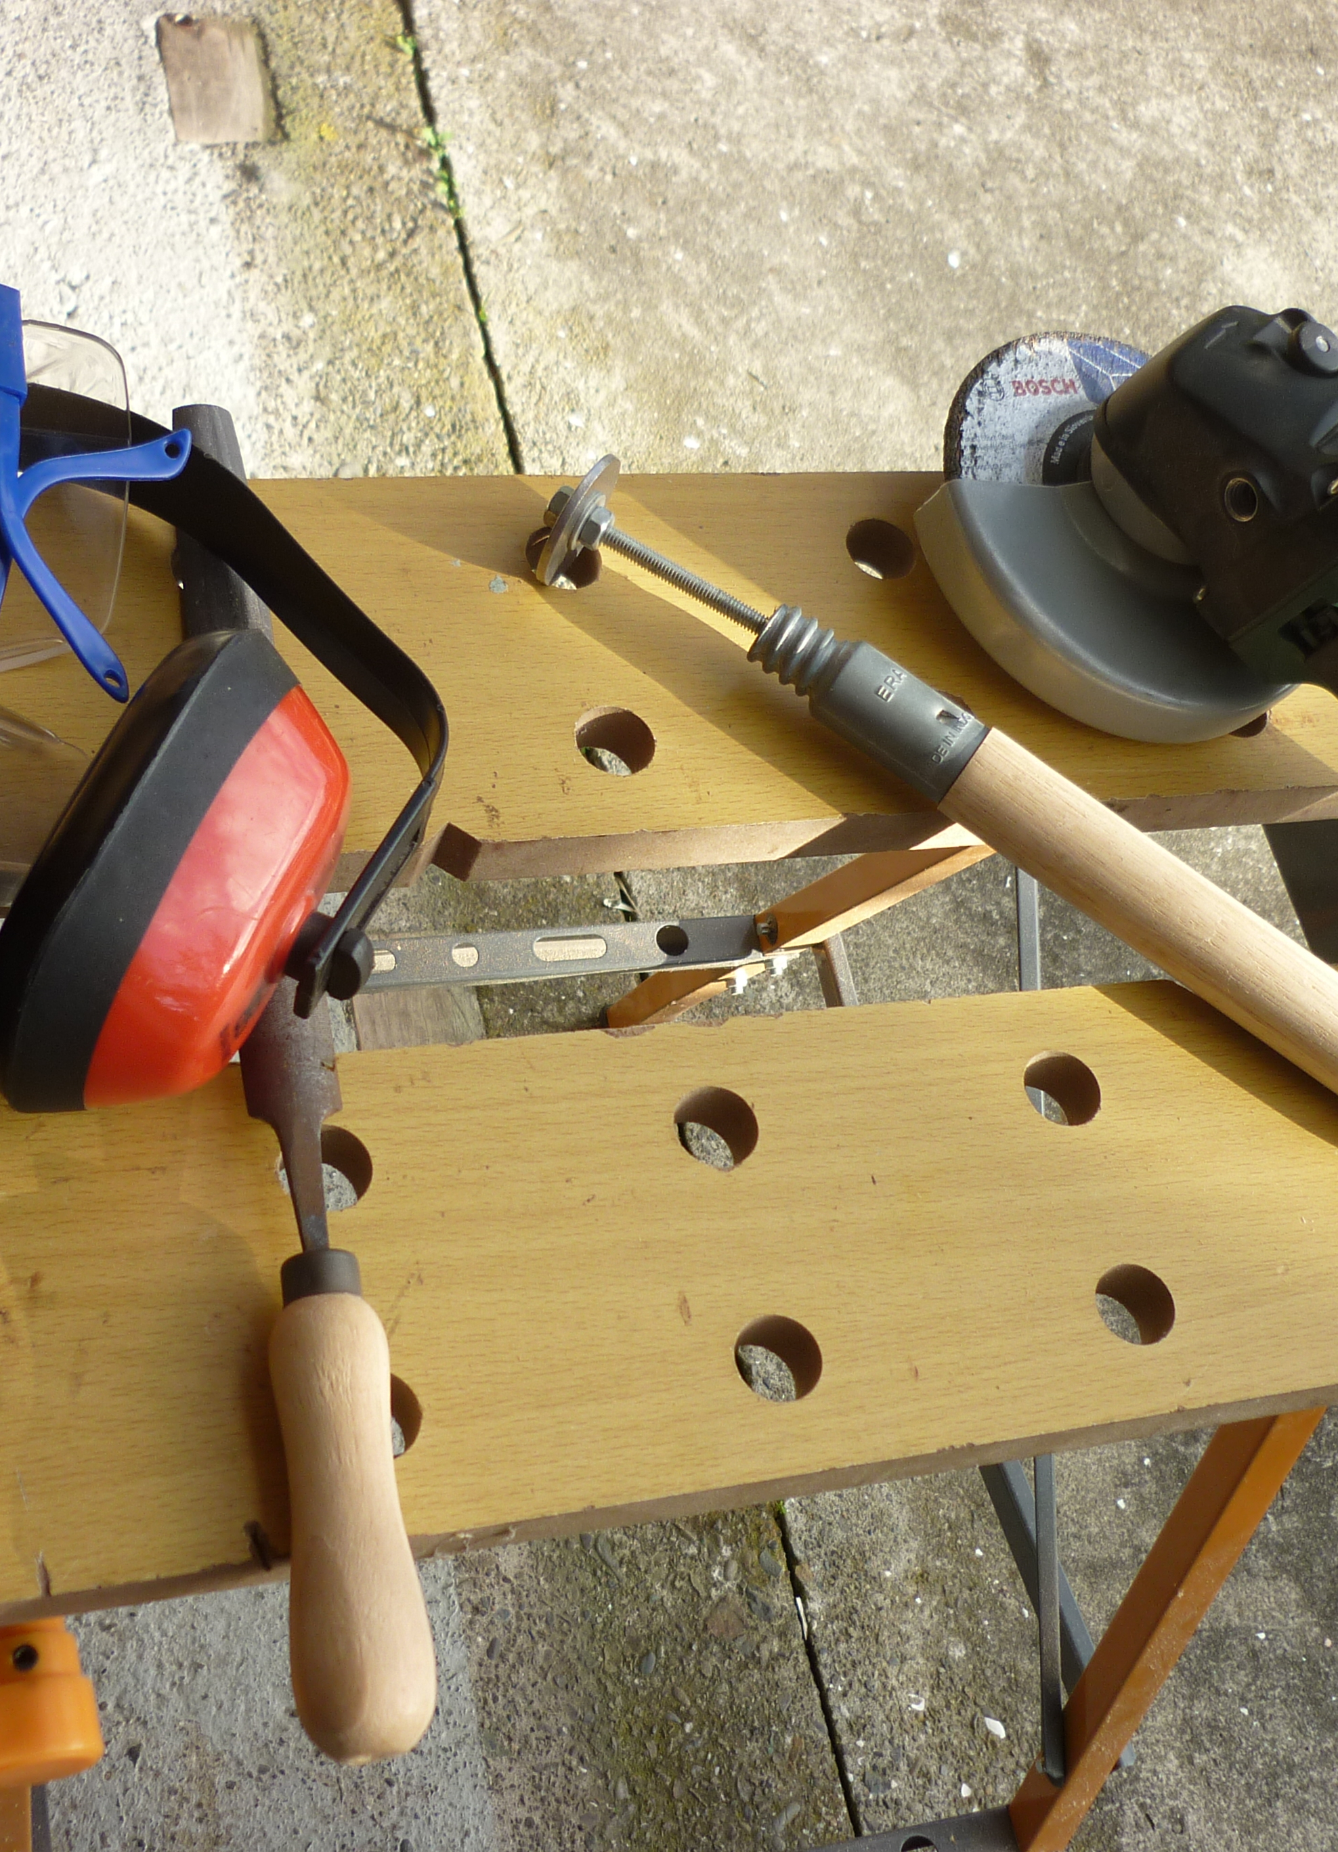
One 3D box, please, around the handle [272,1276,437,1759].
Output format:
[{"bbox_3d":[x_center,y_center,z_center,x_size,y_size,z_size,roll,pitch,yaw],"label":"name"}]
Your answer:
[{"bbox_3d":[-0.063,0.114,0.456,0.027,0.027,0.092,1,59,-17],"label":"handle"}]

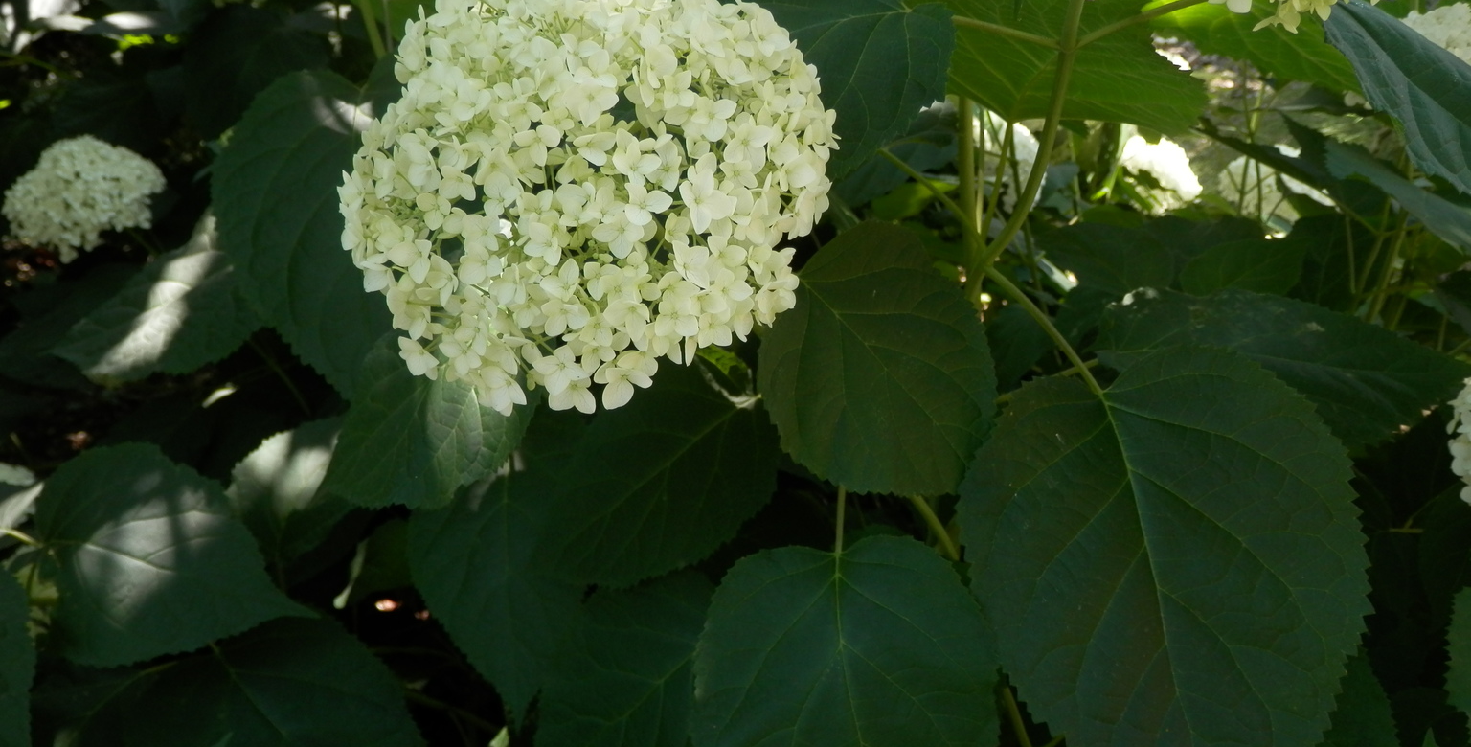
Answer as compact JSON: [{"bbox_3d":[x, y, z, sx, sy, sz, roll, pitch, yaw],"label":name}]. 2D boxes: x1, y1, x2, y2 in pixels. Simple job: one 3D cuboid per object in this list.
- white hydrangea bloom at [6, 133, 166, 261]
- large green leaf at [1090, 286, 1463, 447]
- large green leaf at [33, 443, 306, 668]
[{"bbox_3d":[-0.496,-0.133,0.970,0.130,0.095,0.130,-18,28,0],"label":"white hydrangea bloom"},{"bbox_3d":[0.270,-0.001,0.630,0.175,0.030,0.115,6,38,0],"label":"large green leaf"},{"bbox_3d":[-0.262,0.091,0.600,0.130,0.028,0.106,17,58,-10],"label":"large green leaf"}]

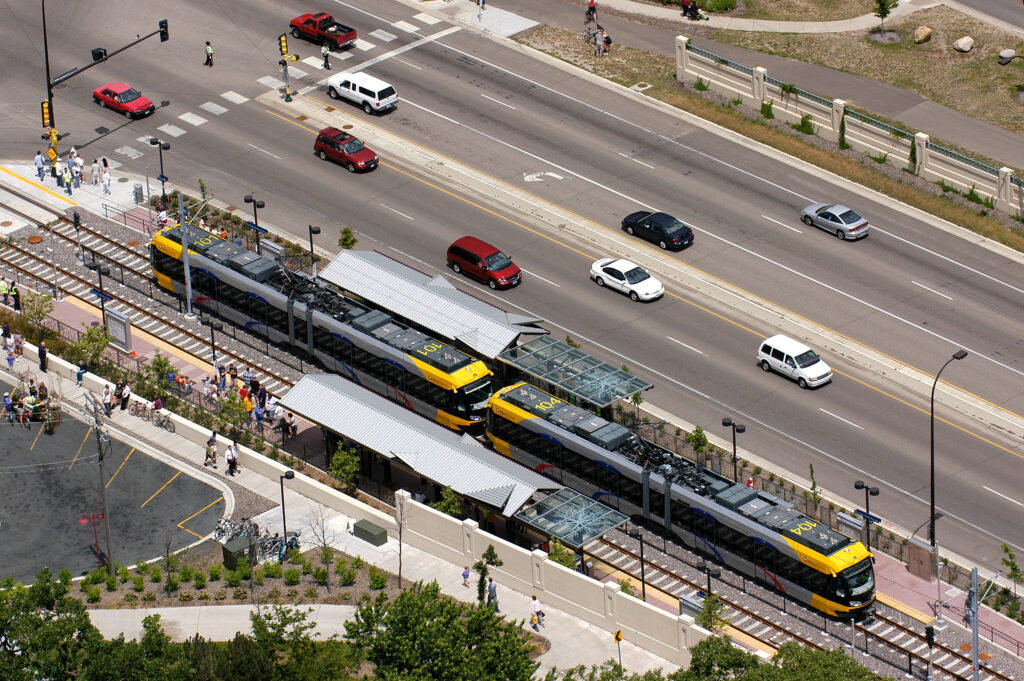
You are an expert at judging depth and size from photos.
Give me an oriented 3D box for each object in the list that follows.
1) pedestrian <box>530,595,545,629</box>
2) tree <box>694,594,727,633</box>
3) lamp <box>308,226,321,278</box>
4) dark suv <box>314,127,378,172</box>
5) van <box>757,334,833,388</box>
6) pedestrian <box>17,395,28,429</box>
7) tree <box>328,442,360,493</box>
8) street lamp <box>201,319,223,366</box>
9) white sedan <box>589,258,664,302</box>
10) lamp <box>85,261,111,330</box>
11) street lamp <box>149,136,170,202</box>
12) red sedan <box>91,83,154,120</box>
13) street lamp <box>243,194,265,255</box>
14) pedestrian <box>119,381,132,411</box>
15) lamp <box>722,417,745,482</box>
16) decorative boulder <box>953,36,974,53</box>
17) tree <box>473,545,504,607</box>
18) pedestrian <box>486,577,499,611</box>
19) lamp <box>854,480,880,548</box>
[{"bbox_3d":[1.347,14.353,282.736,0.600,1.730,0.700,-27,37,-36],"label":"pedestrian"},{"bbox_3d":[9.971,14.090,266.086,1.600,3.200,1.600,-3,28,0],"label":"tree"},{"bbox_3d":[-11.157,-4.329,303.407,0.500,4.800,0.900,-26,36,-36],"label":"lamp"},{"bbox_3d":[-10.251,-11.830,329.997,1.760,1.660,4.450,-27,37,-36],"label":"dark suv"},{"bbox_3d":[16.209,1.202,304.636,1.830,1.690,4.550,-27,37,-36],"label":"van"},{"bbox_3d":[-26.810,3.901,290.146,0.450,1.720,0.520,1,28,8],"label":"pedestrian"},{"bbox_3d":[-8.882,6.738,284.935,1.750,2.950,1.750,-2,28,1],"label":"tree"},{"bbox_3d":[-16.231,1.077,290.620,0.480,4.400,1.600,-25,35,-35],"label":"street lamp"},{"bbox_3d":[6.797,-3.721,314.436,1.850,1.410,5.000,-27,37,-36],"label":"white sedan"},{"bbox_3d":[-22.860,-2.008,297.199,0.480,4.400,1.750,-25,35,-35],"label":"lamp"},{"bbox_3d":[-20.634,-9.531,314.423,0.500,4.800,1.500,-26,36,-36],"label":"street lamp"},{"bbox_3d":[-24.678,-15.333,337.741,4.200,1.380,1.660,24,39,38],"label":"red sedan"},{"bbox_3d":[-14.703,-5.879,306.627,0.500,4.800,1.500,-26,36,-36],"label":"street lamp"},{"bbox_3d":[-21.388,3.071,294.099,0.420,1.740,0.500,5,29,13],"label":"pedestrian"},{"bbox_3d":[12.268,6.618,292.387,0.550,4.700,1.500,-27,37,-36],"label":"lamp"},{"bbox_3d":[27.764,-18.202,326.813,1.350,0.750,1.000,-3,28,0],"label":"decorative boulder"},{"bbox_3d":[-1.308,12.629,283.760,1.700,3.950,1.500,-2,30,1],"label":"tree"},{"bbox_3d":[-1.002,13.077,273.086,0.600,1.780,0.500,21,36,36],"label":"pedestrian"},{"bbox_3d":[18.183,9.422,271.195,0.480,4.400,1.750,-25,35,-35],"label":"lamp"}]

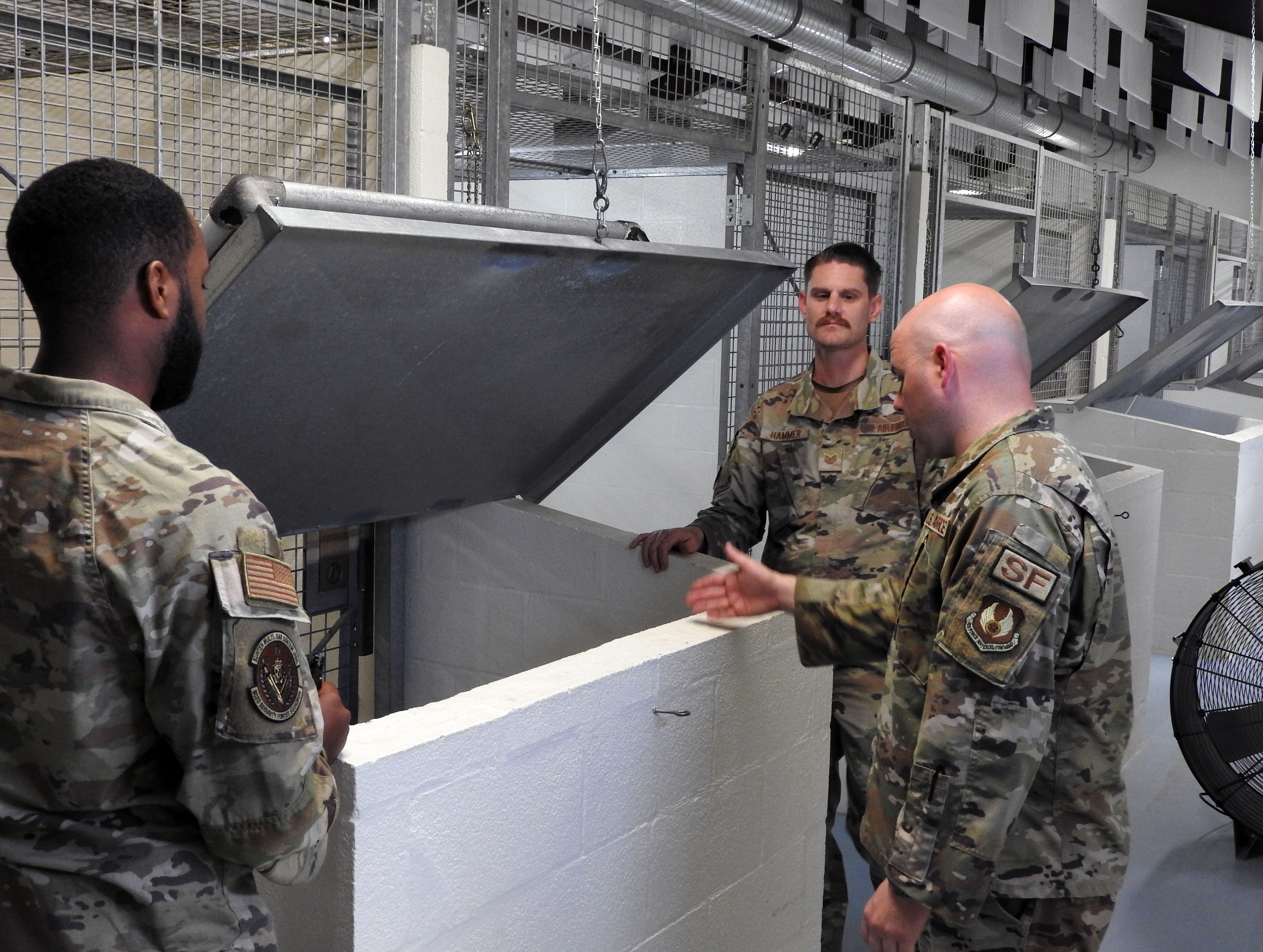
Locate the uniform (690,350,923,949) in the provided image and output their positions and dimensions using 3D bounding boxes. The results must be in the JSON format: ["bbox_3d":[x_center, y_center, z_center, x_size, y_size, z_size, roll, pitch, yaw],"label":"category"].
[{"bbox_3d":[0.426,0.442,3.425,0.520,1.470,0.430,4,7,15],"label":"uniform"}]

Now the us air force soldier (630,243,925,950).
[{"bbox_3d":[0.365,0.373,3.356,0.600,1.810,0.570,4,7,15],"label":"us air force soldier"}]

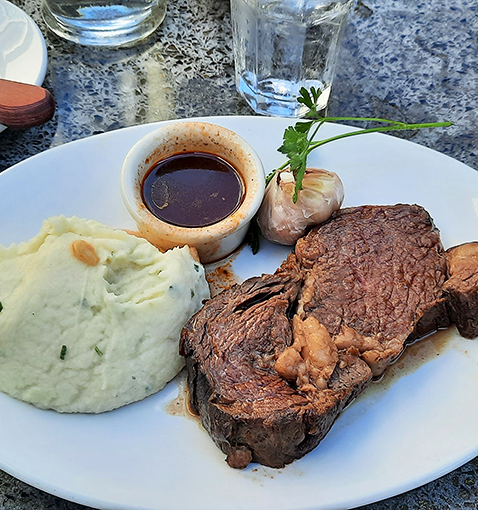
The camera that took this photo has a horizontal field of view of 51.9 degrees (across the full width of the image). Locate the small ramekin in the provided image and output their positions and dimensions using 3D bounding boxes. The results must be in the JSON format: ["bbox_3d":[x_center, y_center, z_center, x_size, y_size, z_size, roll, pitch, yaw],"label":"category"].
[{"bbox_3d":[-0.025,-0.033,0.278,0.077,0.041,0.077,3,59,0],"label":"small ramekin"}]

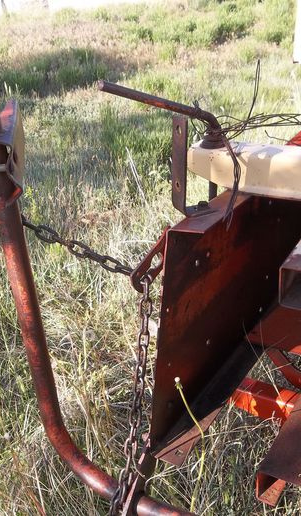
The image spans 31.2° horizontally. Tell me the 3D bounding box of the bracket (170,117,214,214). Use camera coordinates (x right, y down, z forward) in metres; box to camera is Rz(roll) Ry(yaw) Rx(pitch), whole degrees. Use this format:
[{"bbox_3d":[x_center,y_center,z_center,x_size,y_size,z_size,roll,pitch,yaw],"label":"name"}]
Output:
[{"bbox_3d":[0.070,-0.143,0.831,0.054,0.148,0.042,-9,23,-21],"label":"bracket"}]

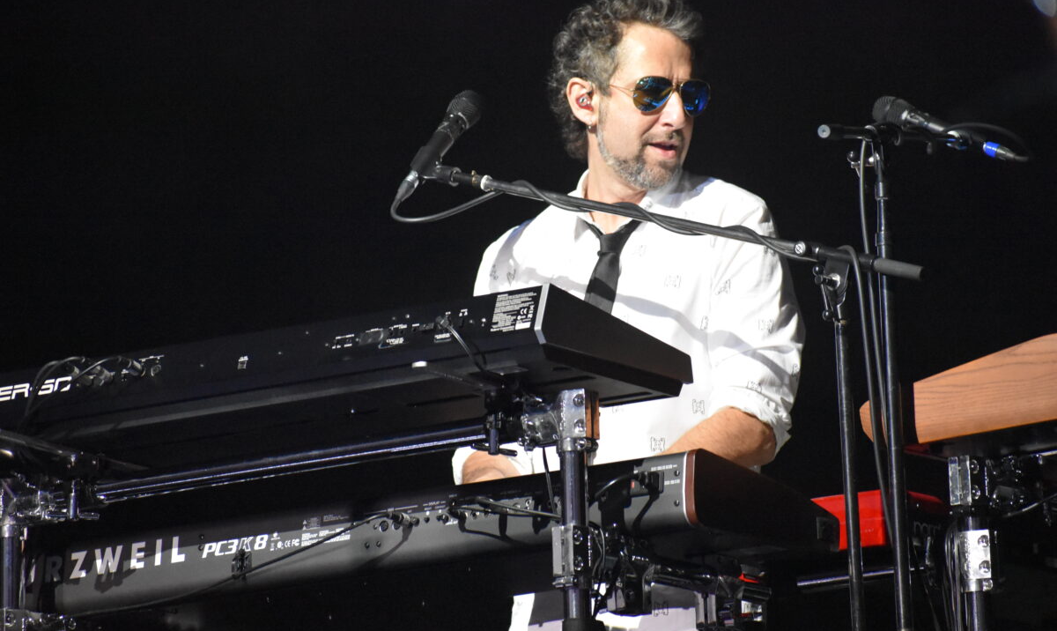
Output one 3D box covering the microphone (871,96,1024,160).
[{"bbox_3d":[0.652,-0.283,13.000,0.250,0.055,0.050,18,-3,14],"label":"microphone"}]

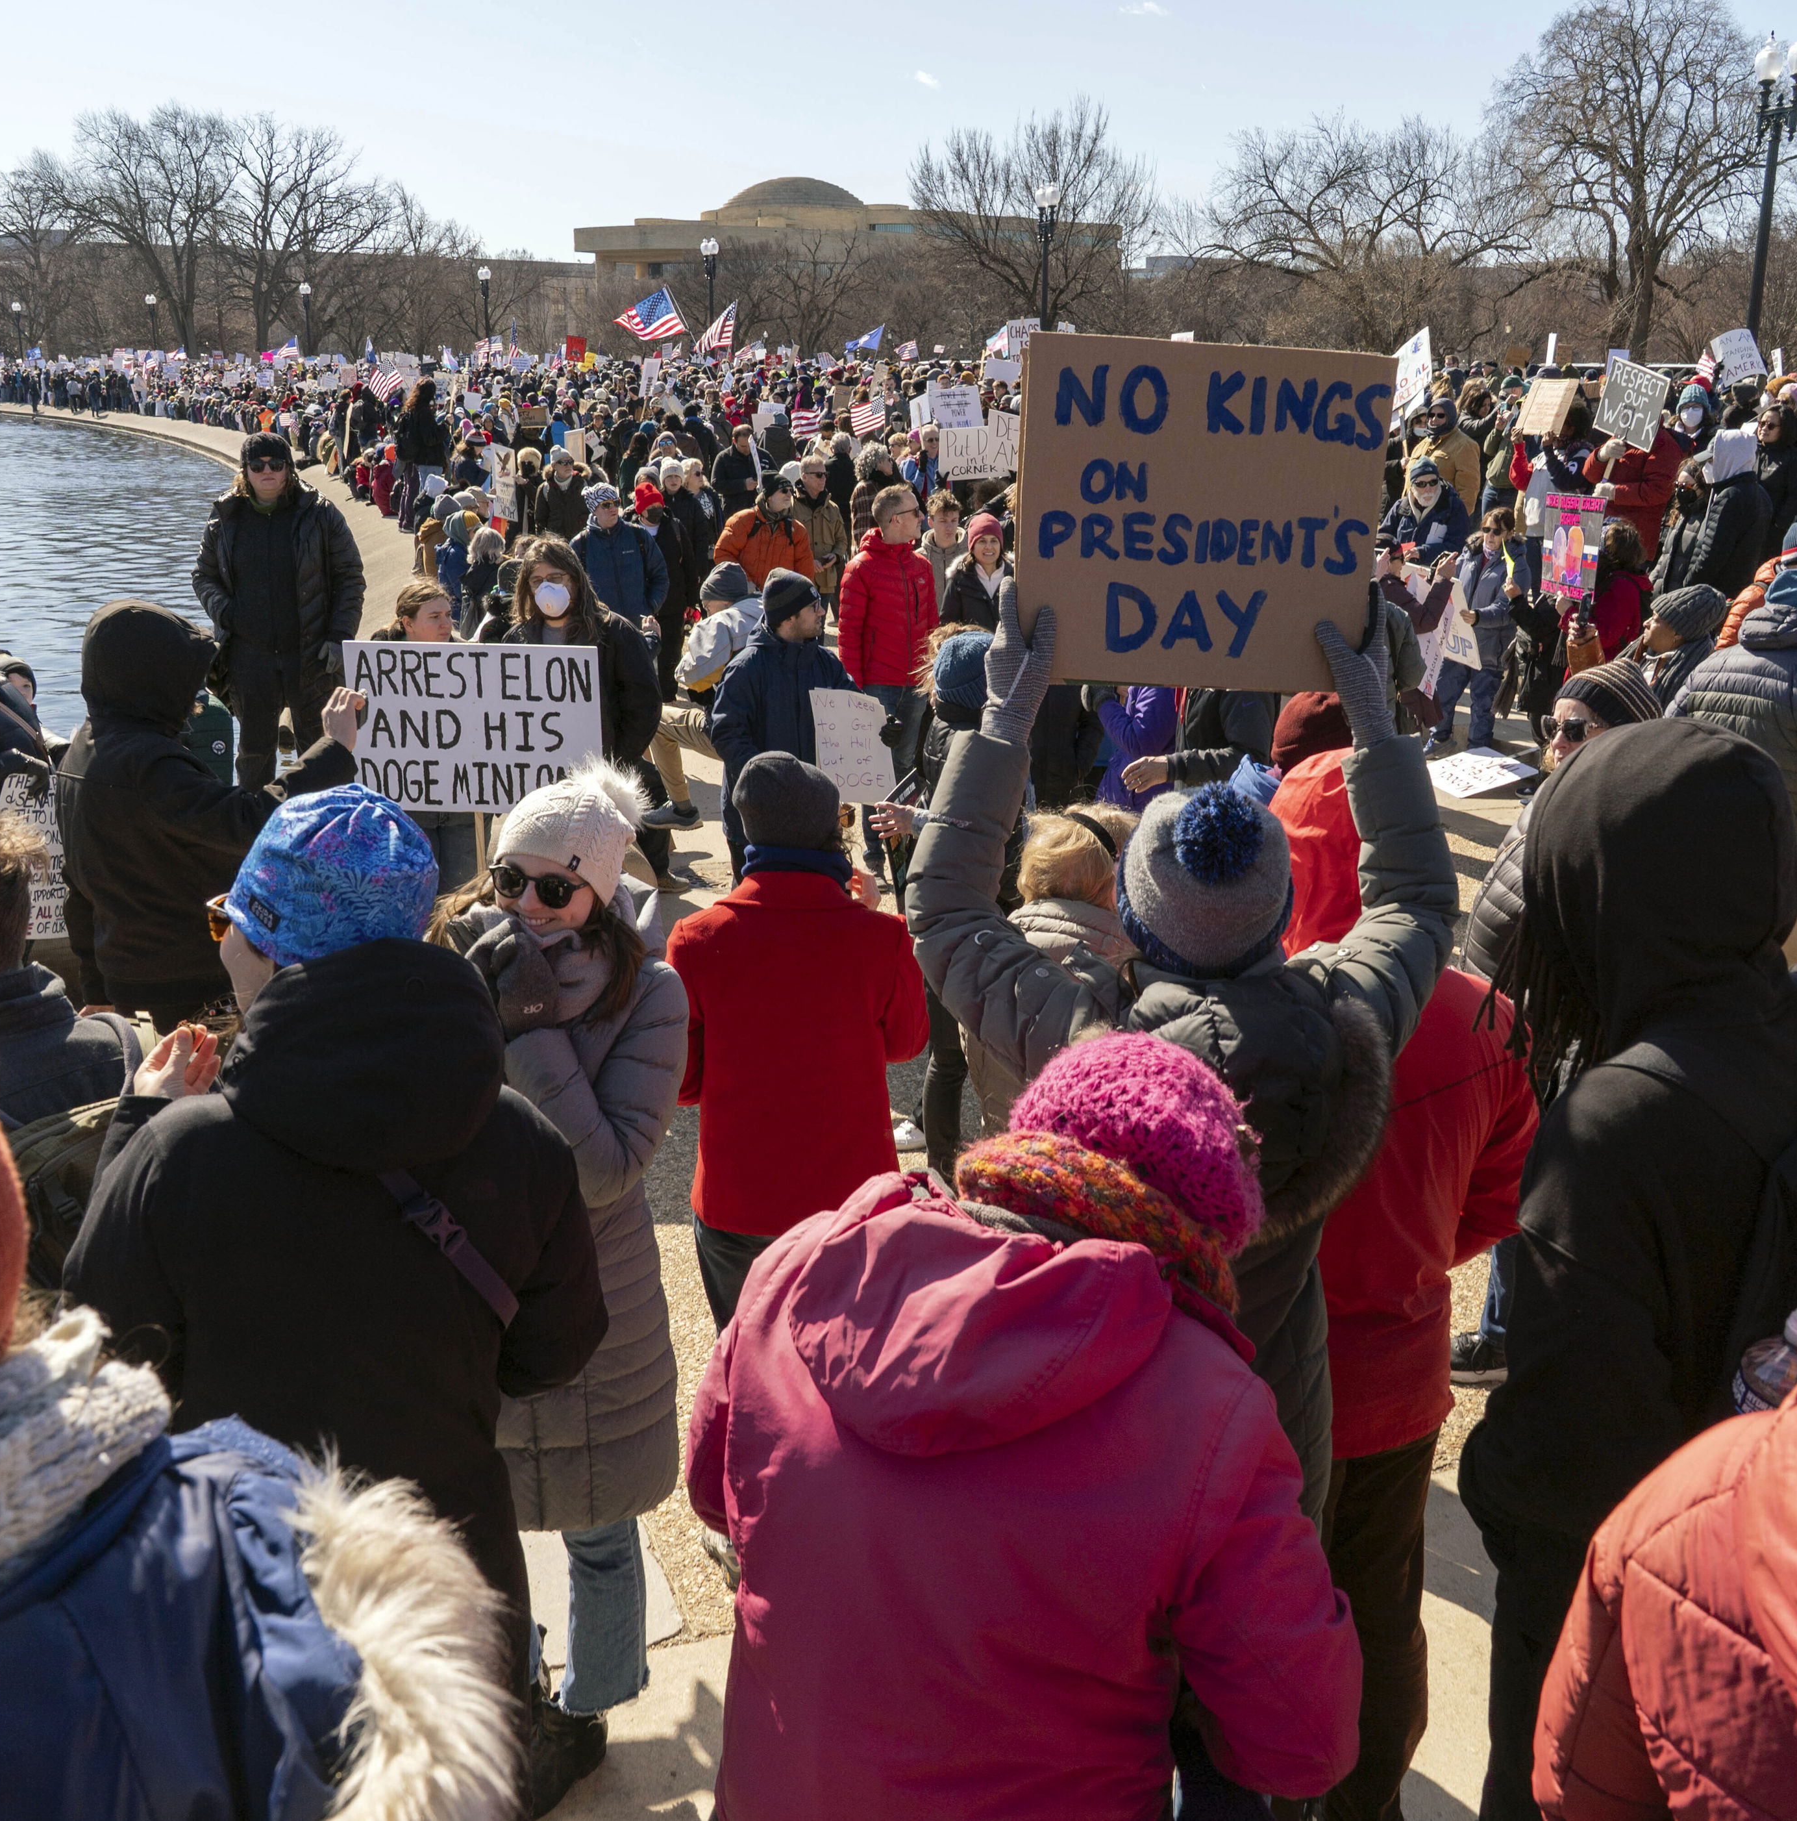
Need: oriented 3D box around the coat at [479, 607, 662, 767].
[{"bbox_3d":[-1.036,-0.553,5.800,0.600,0.800,0.400,2,17,7],"label":"coat"}]

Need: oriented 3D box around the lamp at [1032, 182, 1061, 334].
[{"bbox_3d":[4.353,-17.718,54.014,0.450,6.800,1.150,-7,18,-22],"label":"lamp"}]

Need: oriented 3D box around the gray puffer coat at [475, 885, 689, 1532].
[{"bbox_3d":[-0.501,0.474,2.759,0.460,0.980,0.380,8,19,24],"label":"gray puffer coat"}]

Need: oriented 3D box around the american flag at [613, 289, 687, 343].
[{"bbox_3d":[-4.643,-11.119,34.000,1.250,0.900,0.400,-27,15,0],"label":"american flag"}]

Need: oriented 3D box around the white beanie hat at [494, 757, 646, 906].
[{"bbox_3d":[-0.503,-0.121,2.780,0.210,0.240,0.230,20,17,15],"label":"white beanie hat"}]

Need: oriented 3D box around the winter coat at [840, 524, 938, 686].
[{"bbox_3d":[-0.043,-1.288,8.076,0.480,0.720,0.340,-12,20,-33],"label":"winter coat"}]

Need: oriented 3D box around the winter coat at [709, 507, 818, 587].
[{"bbox_3d":[-0.740,-1.825,10.108,0.580,0.780,0.380,-10,19,-29],"label":"winter coat"}]

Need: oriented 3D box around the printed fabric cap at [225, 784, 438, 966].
[{"bbox_3d":[-0.662,-0.038,2.135,0.235,0.195,0.200,12,20,33],"label":"printed fabric cap"}]

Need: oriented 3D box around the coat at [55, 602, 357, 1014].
[{"bbox_3d":[-1.638,-0.206,4.276,0.570,0.980,0.560,14,22,38],"label":"coat"}]

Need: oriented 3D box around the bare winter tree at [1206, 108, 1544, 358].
[{"bbox_3d":[16.284,-22.524,63.000,11.200,10.300,10.500,5,17,13],"label":"bare winter tree"}]

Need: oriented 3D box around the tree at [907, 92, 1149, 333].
[{"bbox_3d":[3.059,-15.688,45.397,6.100,8.100,5.800,0,17,0],"label":"tree"}]

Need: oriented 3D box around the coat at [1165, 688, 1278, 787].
[{"bbox_3d":[1.032,-0.528,5.700,0.400,0.660,0.480,-14,22,-39],"label":"coat"}]

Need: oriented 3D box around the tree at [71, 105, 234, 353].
[{"bbox_3d":[-38.100,-33.903,93.000,8.800,14.000,8.800,-5,18,-18],"label":"tree"}]

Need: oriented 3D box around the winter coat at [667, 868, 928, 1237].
[{"bbox_3d":[-0.190,0.258,3.404,0.490,0.750,0.360,4,17,12],"label":"winter coat"}]

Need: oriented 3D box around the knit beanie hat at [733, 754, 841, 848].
[{"bbox_3d":[-0.203,-0.201,3.300,0.200,0.210,0.220,0,17,0],"label":"knit beanie hat"}]

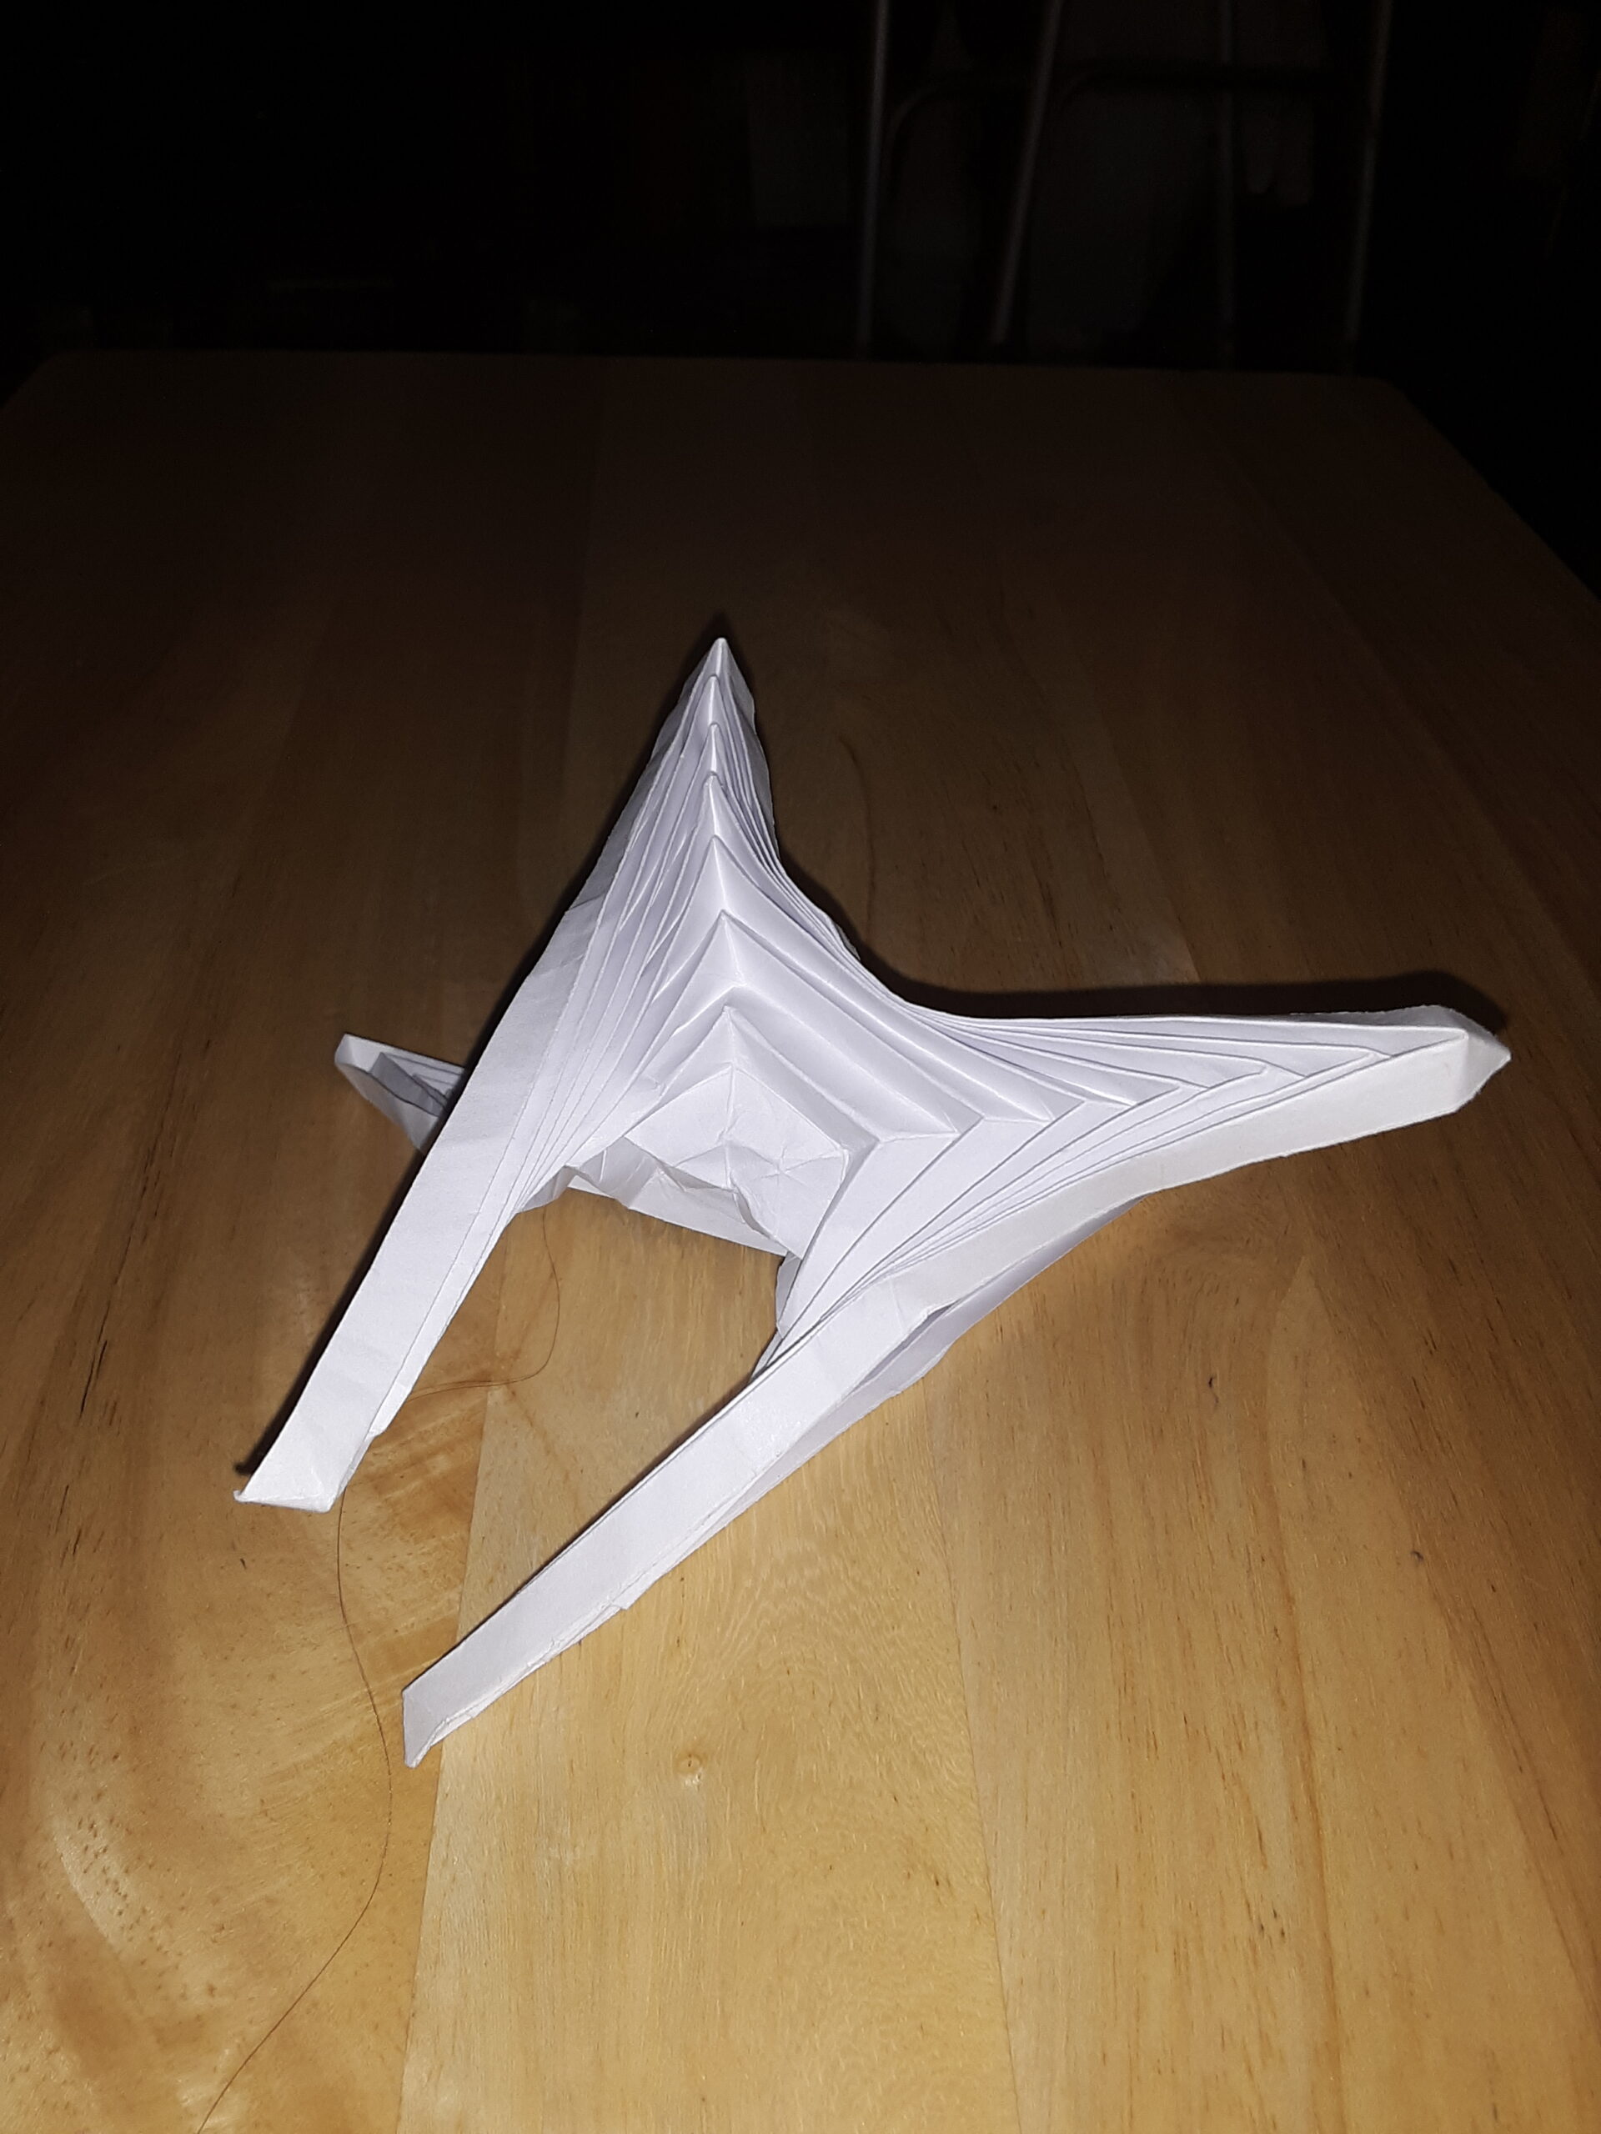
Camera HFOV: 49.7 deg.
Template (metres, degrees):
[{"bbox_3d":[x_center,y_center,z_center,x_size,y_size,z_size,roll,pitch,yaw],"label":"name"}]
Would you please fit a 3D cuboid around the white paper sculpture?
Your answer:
[{"bbox_3d":[-0.020,-0.002,0.380,0.235,0.100,0.225,-14,42,-20],"label":"white paper sculpture"}]

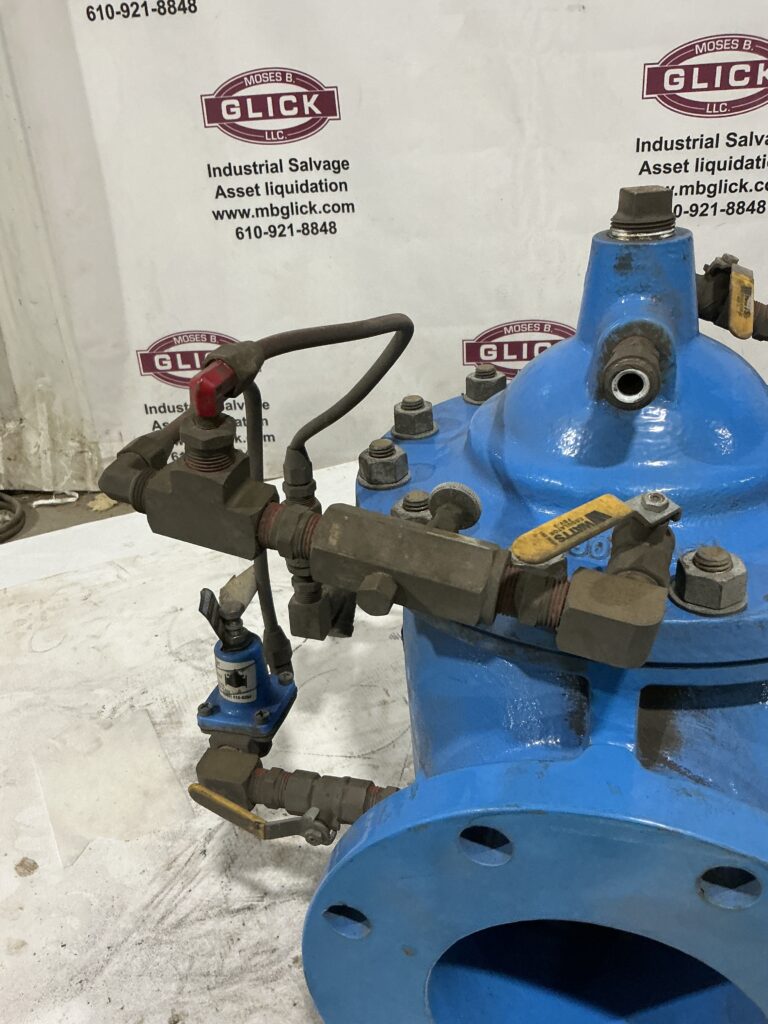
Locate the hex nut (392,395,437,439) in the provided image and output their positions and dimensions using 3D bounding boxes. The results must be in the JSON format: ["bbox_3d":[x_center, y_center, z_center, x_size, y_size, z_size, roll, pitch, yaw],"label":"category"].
[{"bbox_3d":[0.020,-0.065,0.557,0.032,0.021,0.031,-3,27,2],"label":"hex nut"}]

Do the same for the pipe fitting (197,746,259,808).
[{"bbox_3d":[-0.094,0.161,0.503,0.030,0.028,0.027,0,28,10],"label":"pipe fitting"}]

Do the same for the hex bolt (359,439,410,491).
[{"bbox_3d":[0.000,-0.031,0.494,0.032,0.021,0.031,-5,27,0],"label":"hex bolt"}]

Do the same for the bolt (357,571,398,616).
[{"bbox_3d":[-0.003,0.034,0.346,0.017,0.017,0.011,16,44,9],"label":"bolt"}]

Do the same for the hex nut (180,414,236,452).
[{"bbox_3d":[-0.075,-0.033,0.352,0.024,0.010,0.024,-4,30,-12],"label":"hex nut"}]

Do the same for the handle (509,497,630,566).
[{"bbox_3d":[0.078,0.007,0.340,0.063,0.008,0.019,-23,38,-37],"label":"handle"}]

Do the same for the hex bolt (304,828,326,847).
[{"bbox_3d":[-0.039,0.184,0.468,0.012,0.012,0.006,4,29,16],"label":"hex bolt"}]

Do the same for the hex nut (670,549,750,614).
[{"bbox_3d":[0.142,0.028,0.358,0.032,0.021,0.031,7,30,22],"label":"hex nut"}]

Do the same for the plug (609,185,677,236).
[{"bbox_3d":[0.135,-0.154,0.427,0.034,0.023,0.034,-6,27,-2],"label":"plug"}]

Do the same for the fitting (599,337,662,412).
[{"bbox_3d":[0.122,-0.069,0.408,0.028,0.028,0.047,4,29,16],"label":"fitting"}]

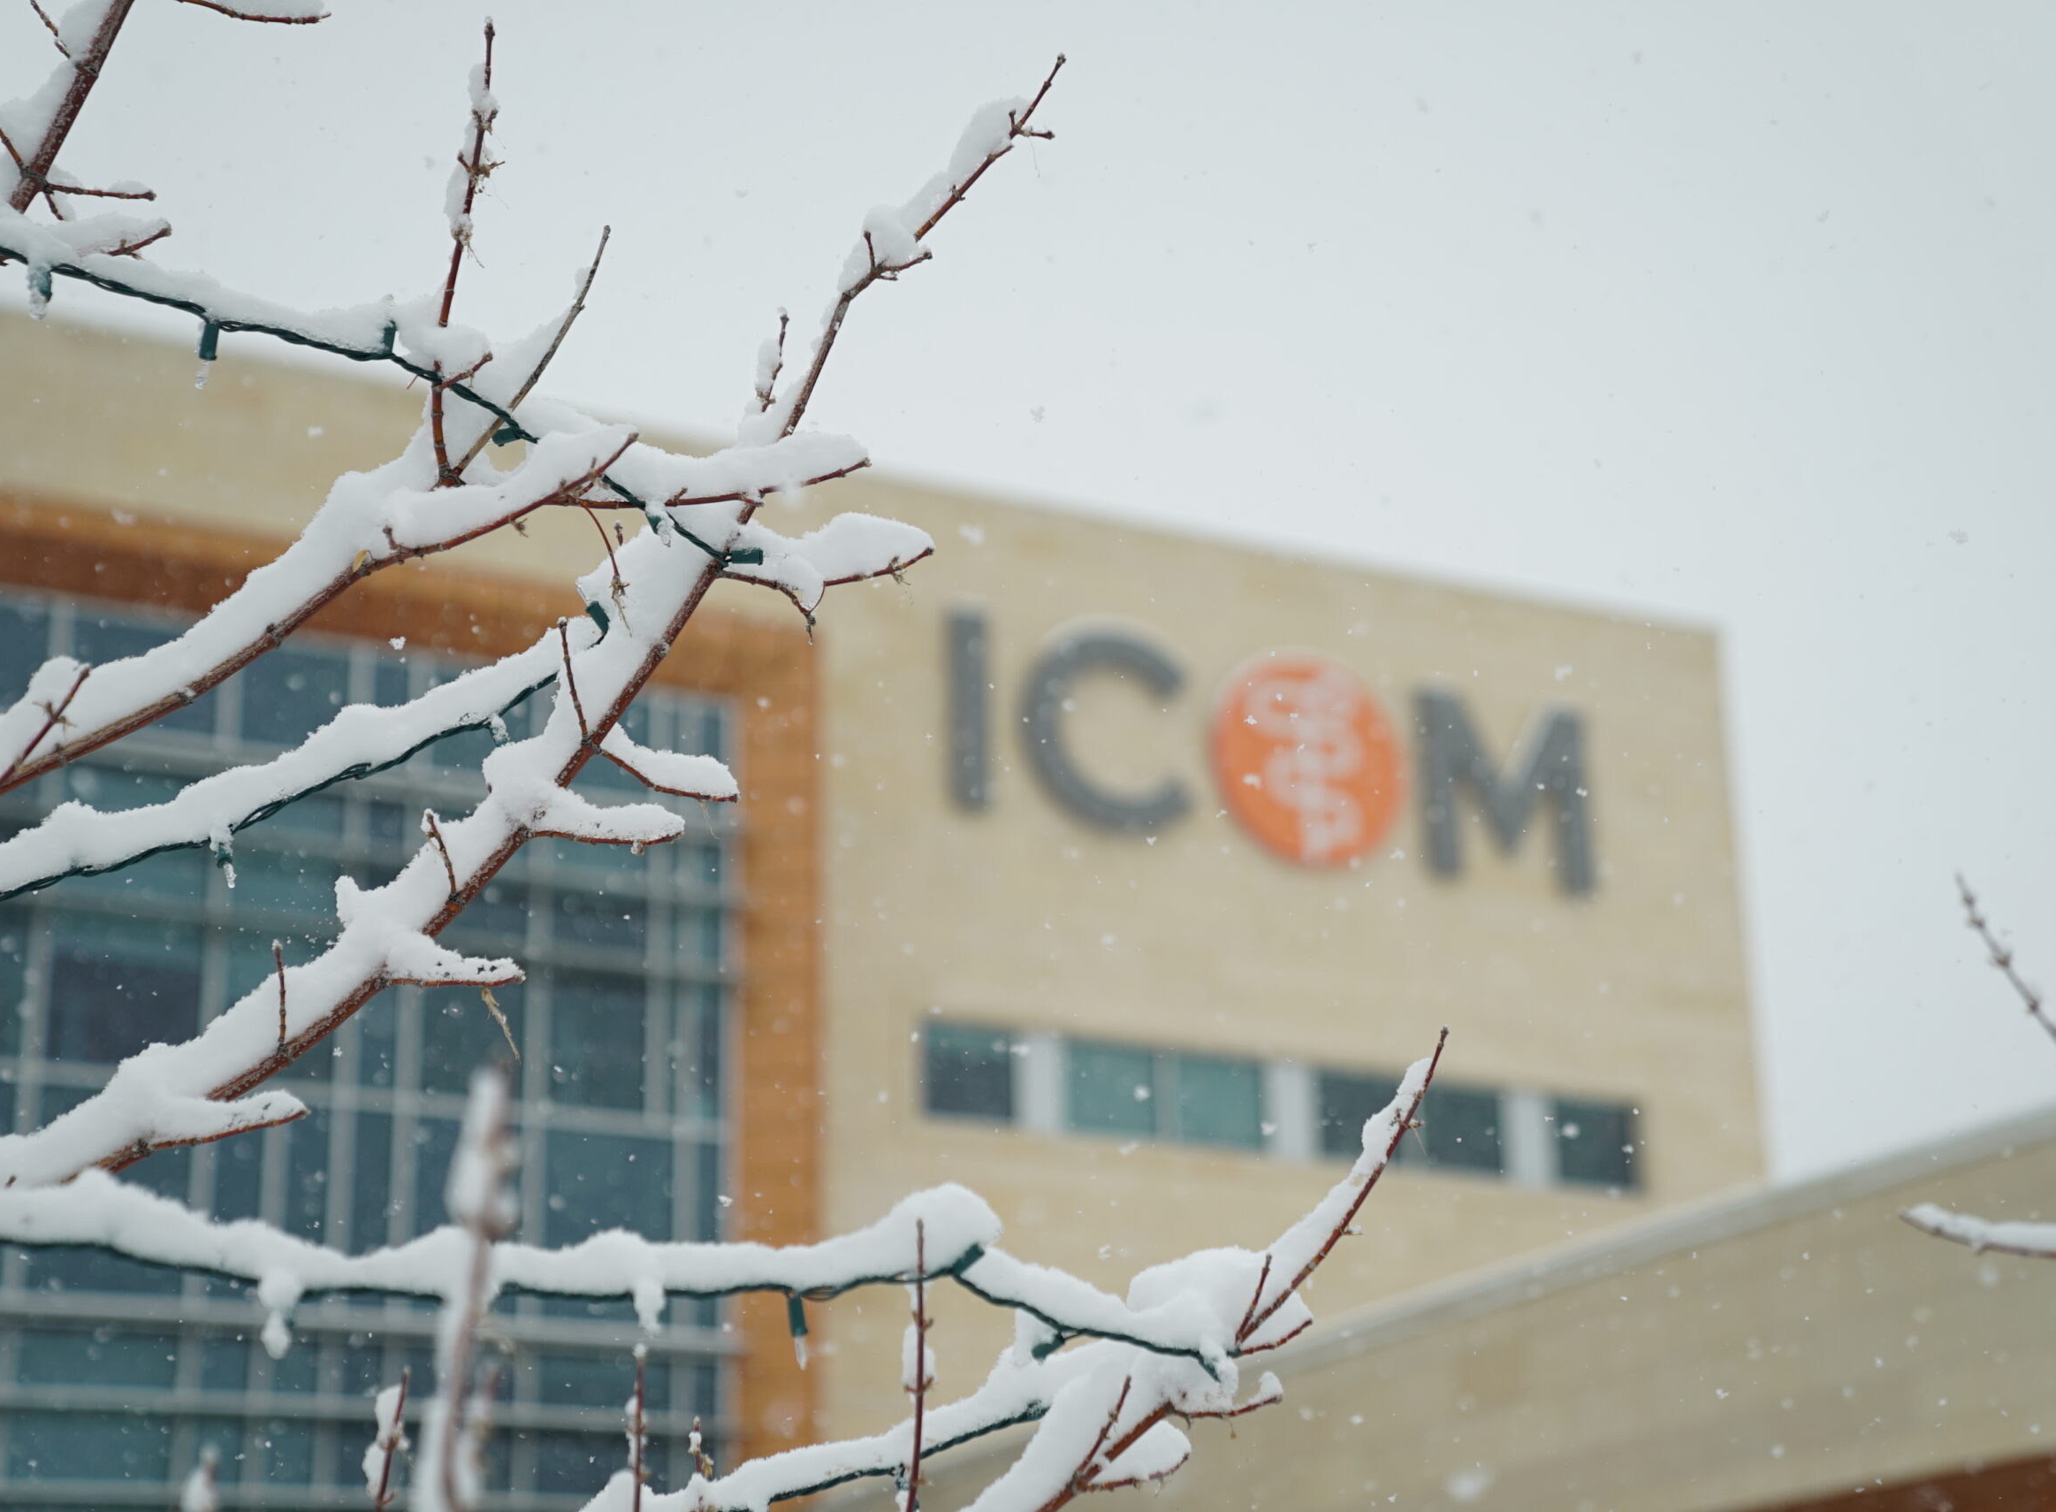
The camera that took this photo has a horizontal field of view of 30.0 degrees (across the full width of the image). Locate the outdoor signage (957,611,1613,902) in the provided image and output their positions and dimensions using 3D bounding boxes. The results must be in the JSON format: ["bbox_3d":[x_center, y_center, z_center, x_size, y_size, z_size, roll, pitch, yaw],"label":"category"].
[{"bbox_3d":[2.441,0.007,37.205,7.150,1.970,0.200,9,-22,-26],"label":"outdoor signage"}]

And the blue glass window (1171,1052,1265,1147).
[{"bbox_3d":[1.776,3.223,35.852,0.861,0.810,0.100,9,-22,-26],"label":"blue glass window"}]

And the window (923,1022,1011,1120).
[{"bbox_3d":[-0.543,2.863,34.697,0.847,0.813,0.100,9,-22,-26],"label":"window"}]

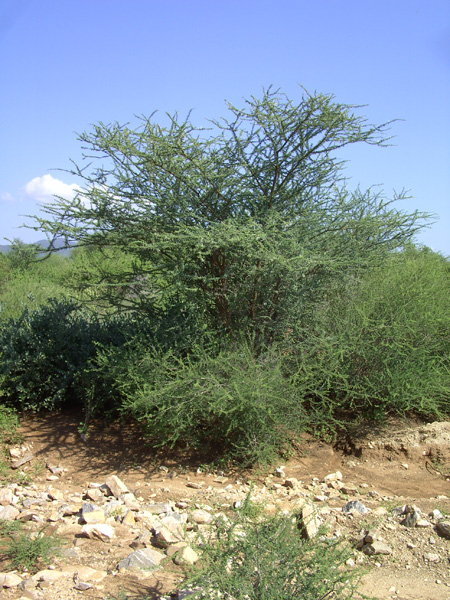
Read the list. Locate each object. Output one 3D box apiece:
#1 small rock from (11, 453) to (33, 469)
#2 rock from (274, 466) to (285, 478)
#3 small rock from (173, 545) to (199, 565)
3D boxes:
[{"bbox_3d":[-1.854,1.470,5.859,0.085,0.090,0.210,2,3,45],"label":"small rock"},{"bbox_3d":[0.475,1.491,5.543,0.089,0.090,0.080,0,2,5],"label":"rock"},{"bbox_3d":[-0.225,1.434,3.659,0.146,0.095,0.110,0,4,0],"label":"small rock"}]

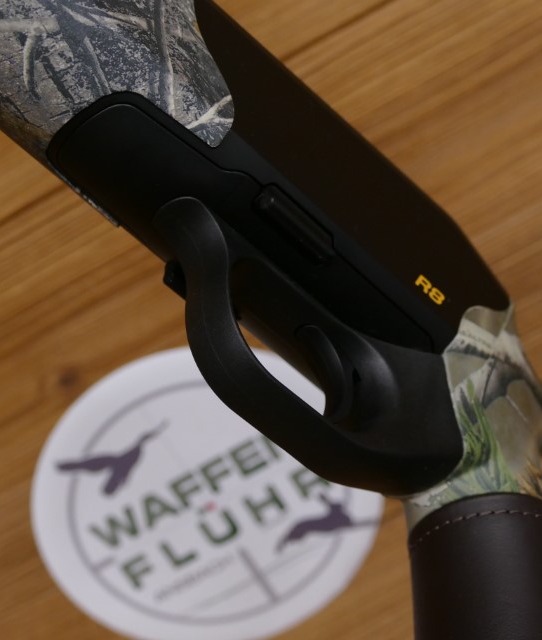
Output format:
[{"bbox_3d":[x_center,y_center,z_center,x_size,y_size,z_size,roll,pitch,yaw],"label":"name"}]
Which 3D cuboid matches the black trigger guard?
[{"bbox_3d":[0.009,0.012,0.320,0.108,0.043,0.029,40,133,-14],"label":"black trigger guard"}]

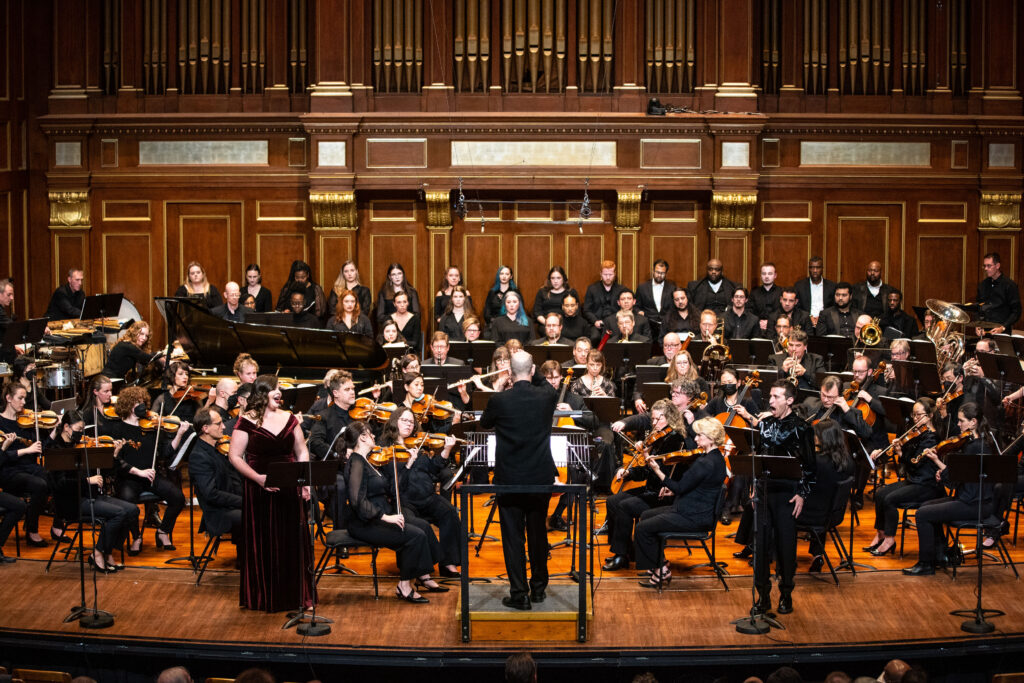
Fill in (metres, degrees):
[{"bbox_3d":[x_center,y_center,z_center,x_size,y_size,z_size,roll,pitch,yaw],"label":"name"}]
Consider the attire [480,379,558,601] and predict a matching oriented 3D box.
[{"bbox_3d":[0.056,0.927,13.950,0.540,1.750,0.560,0,5,2],"label":"attire"}]

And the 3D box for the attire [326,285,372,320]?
[{"bbox_3d":[-1.833,-0.350,22.632,0.490,0.620,0.330,0,6,-4],"label":"attire"}]

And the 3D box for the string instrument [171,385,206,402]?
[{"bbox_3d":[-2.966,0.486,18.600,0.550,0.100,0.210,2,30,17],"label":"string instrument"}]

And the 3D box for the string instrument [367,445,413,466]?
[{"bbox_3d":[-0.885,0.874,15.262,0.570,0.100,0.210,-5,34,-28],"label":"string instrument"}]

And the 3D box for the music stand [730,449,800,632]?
[{"bbox_3d":[1.847,1.452,14.557,0.510,1.190,0.420,1,6,9],"label":"music stand"}]

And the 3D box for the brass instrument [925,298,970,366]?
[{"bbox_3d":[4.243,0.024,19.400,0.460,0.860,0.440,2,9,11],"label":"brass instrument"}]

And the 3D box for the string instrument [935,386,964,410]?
[{"bbox_3d":[4.083,0.525,18.500,0.220,0.100,0.620,-33,0,32],"label":"string instrument"}]

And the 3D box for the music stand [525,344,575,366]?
[{"bbox_3d":[0.321,0.515,18.000,0.510,1.050,0.420,0,5,0],"label":"music stand"}]

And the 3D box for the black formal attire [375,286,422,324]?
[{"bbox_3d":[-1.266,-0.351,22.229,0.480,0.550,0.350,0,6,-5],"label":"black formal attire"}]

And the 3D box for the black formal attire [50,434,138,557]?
[{"bbox_3d":[-3.438,1.277,16.400,0.660,0.980,0.500,2,6,16],"label":"black formal attire"}]

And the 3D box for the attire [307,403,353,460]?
[{"bbox_3d":[-1.370,0.881,16.100,0.560,0.850,0.480,4,6,37],"label":"attire"}]

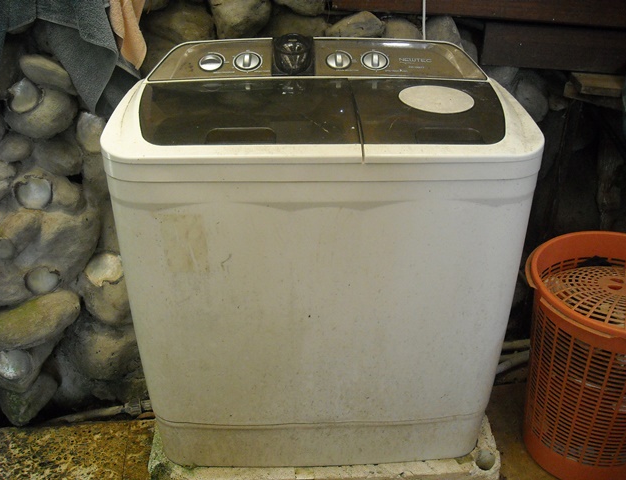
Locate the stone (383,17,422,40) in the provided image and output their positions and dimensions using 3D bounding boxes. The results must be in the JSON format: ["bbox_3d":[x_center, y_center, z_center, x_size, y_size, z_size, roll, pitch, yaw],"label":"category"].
[{"bbox_3d":[0.216,-0.507,1.580,0.100,0.090,0.100,-1,28,0],"label":"stone"}]

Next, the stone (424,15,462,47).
[{"bbox_3d":[0.316,-0.510,1.590,0.095,0.085,0.090,0,29,0],"label":"stone"}]

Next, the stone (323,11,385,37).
[{"bbox_3d":[0.103,-0.511,1.570,0.145,0.095,0.110,-1,28,0],"label":"stone"}]

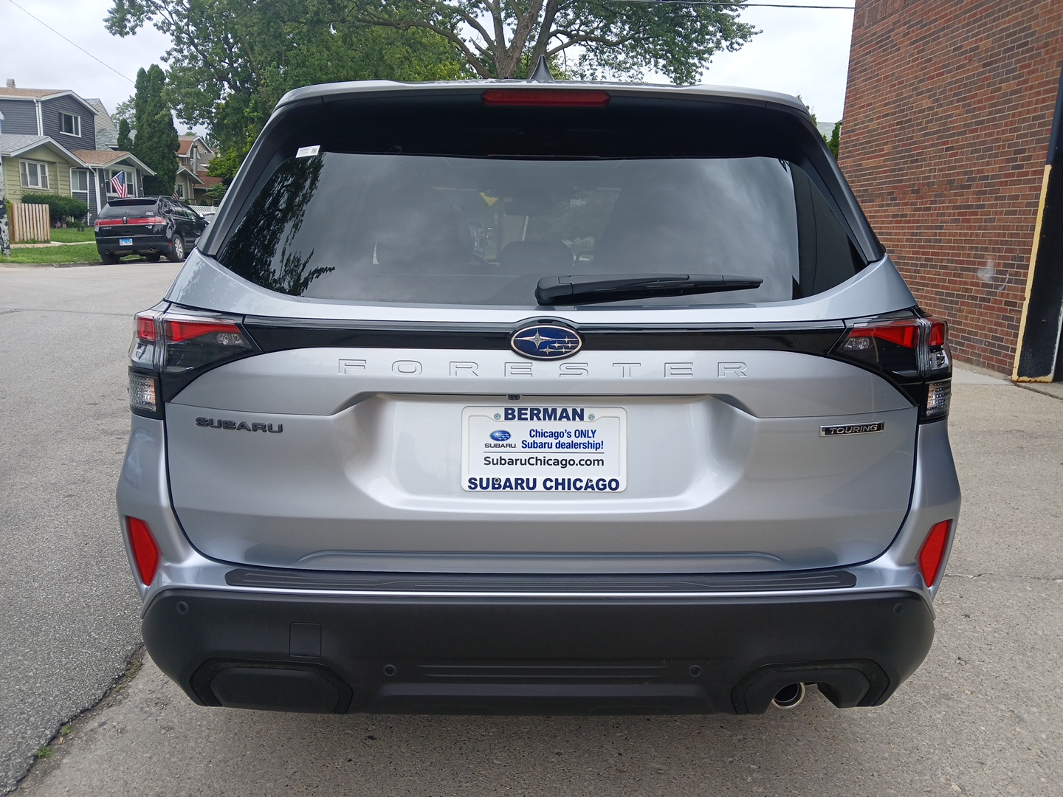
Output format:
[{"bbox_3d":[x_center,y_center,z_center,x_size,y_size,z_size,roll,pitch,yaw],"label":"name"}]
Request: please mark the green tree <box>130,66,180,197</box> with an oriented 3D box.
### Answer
[{"bbox_3d":[-22.802,-15.462,48.500,2.800,9.200,2.800,2,12,-2],"label":"green tree"}]

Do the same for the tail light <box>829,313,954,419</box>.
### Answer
[{"bbox_3d":[0.726,-0.065,1.641,0.325,0.245,0.240,1,12,-1],"label":"tail light"}]

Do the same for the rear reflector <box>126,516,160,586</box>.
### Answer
[{"bbox_3d":[-0.769,0.301,1.582,0.095,0.143,0.045,8,14,30],"label":"rear reflector"}]

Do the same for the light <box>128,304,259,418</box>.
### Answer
[{"bbox_3d":[-0.674,-0.076,1.621,0.325,0.245,0.240,1,12,-1],"label":"light"}]

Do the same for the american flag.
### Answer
[{"bbox_3d":[-21.712,-11.206,42.000,0.880,1.450,0.300,2,12,-2],"label":"american flag"}]

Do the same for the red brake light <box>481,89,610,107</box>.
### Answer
[{"bbox_3d":[0.029,-0.603,1.600,0.255,0.035,0.045,1,12,-1],"label":"red brake light"}]

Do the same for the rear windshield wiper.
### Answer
[{"bbox_3d":[0.229,-0.211,1.532,0.435,0.060,0.060,1,12,-1],"label":"rear windshield wiper"}]

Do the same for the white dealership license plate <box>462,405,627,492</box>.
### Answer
[{"bbox_3d":[0.025,0.096,1.508,0.313,0.162,0.012,1,3,1],"label":"white dealership license plate"}]

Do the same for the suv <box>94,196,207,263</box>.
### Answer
[{"bbox_3d":[-10.200,-4.629,21.925,1.925,1.710,4.737,-1,12,-4],"label":"suv"}]

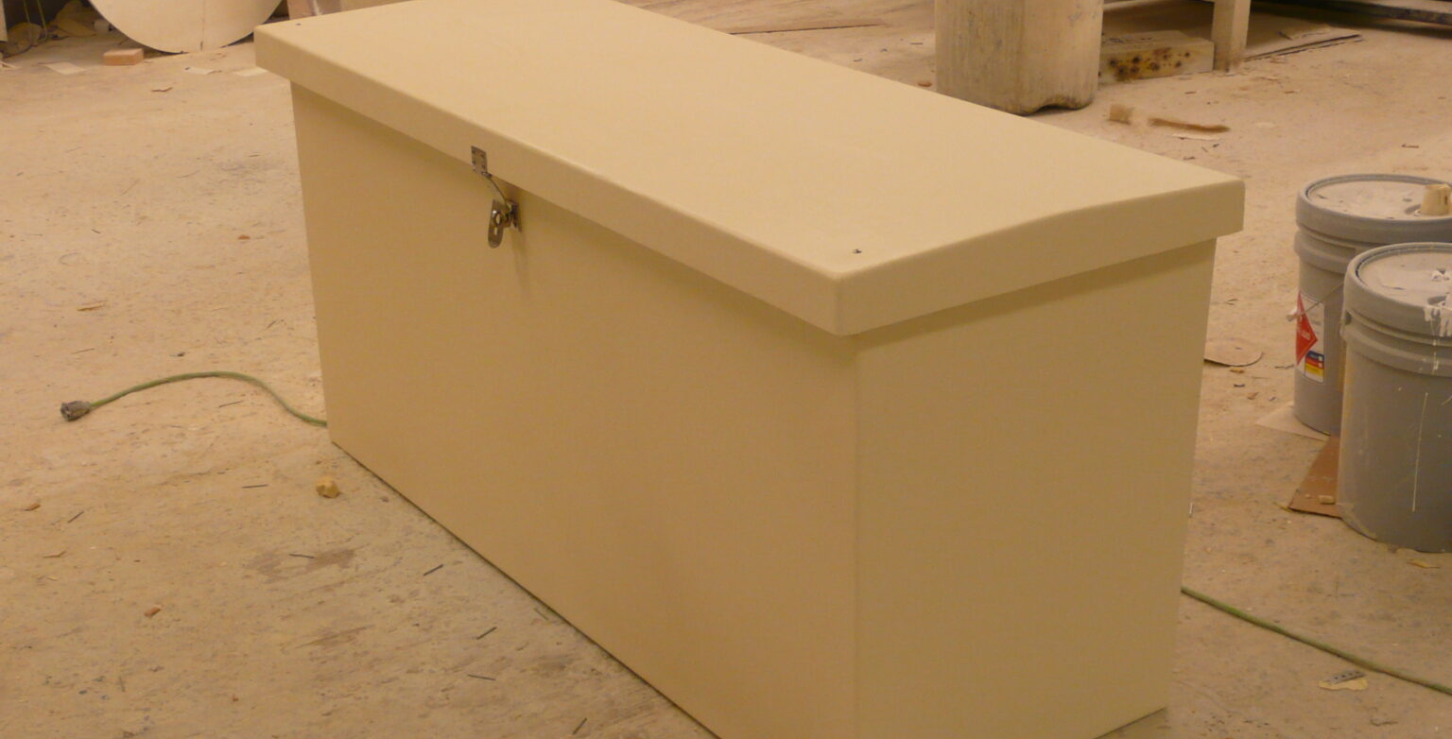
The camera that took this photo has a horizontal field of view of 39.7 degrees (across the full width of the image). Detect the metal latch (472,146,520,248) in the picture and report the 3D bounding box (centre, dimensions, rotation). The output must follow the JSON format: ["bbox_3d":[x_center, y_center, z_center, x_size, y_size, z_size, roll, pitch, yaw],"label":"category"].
[{"bbox_3d":[-0.313,-0.234,2.746,0.050,0.142,0.050,-15,26,-32],"label":"metal latch"}]

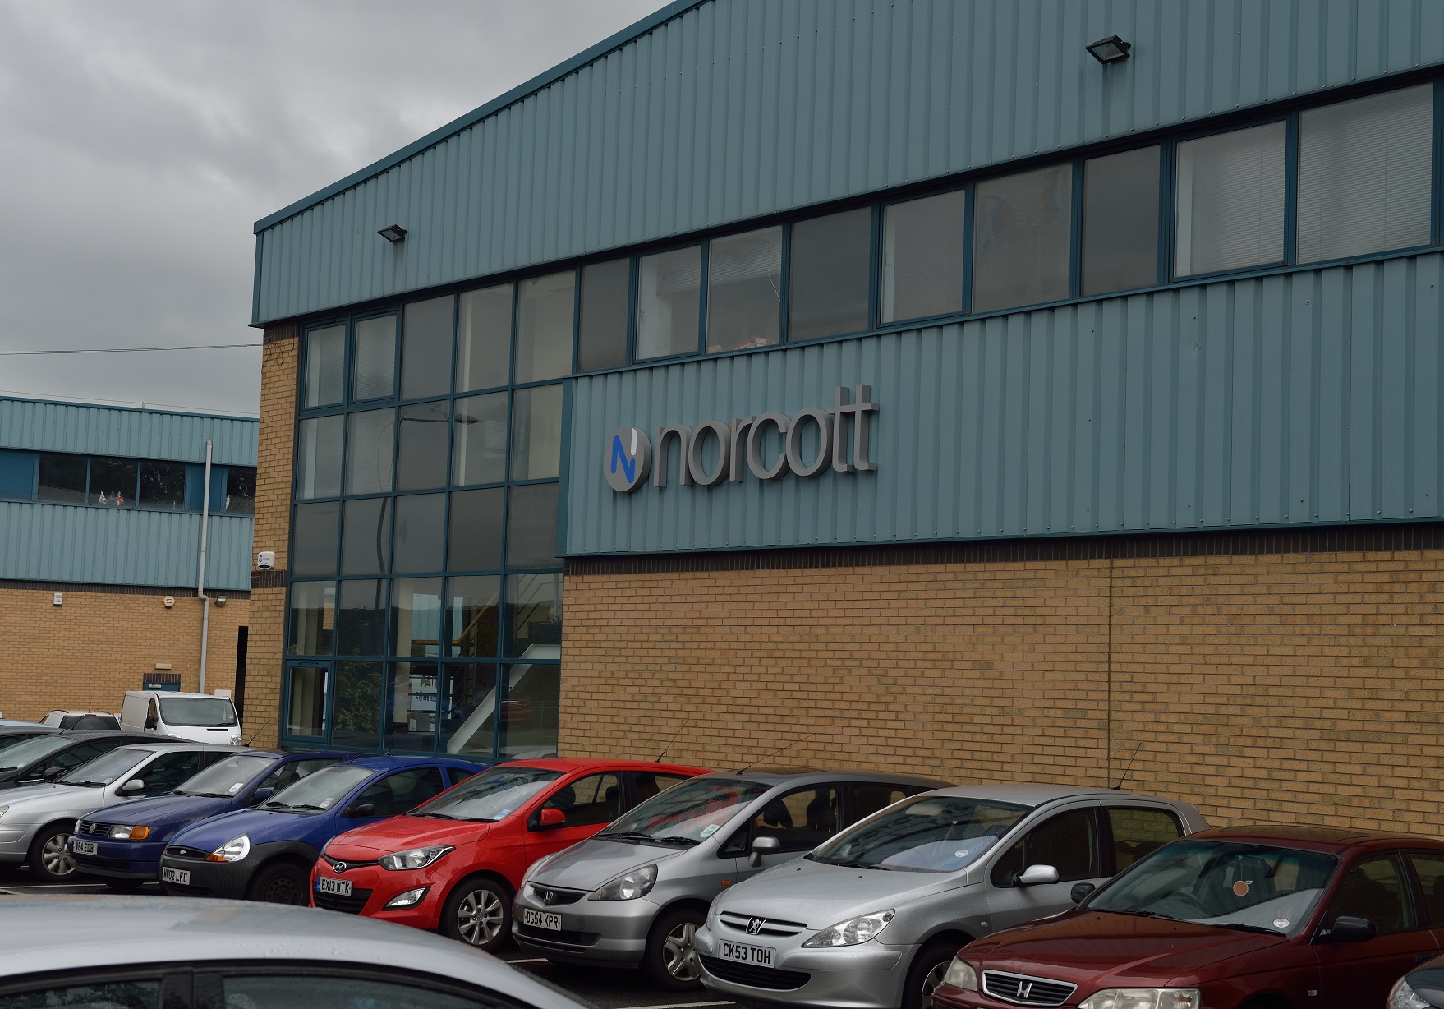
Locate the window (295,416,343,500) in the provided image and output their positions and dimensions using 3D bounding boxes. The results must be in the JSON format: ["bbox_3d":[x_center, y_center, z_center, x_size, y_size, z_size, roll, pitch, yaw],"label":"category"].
[{"bbox_3d":[-5.065,-0.579,27.443,0.090,1.020,1.120,6,-6,-39],"label":"window"}]

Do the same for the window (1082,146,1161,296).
[{"bbox_3d":[3.207,-2.272,17.565,0.090,1.130,0.810,6,-6,-39],"label":"window"}]

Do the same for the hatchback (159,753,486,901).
[{"bbox_3d":[-3.346,3.038,20.290,3.640,1.390,1.680,5,-6,-39],"label":"hatchback"}]

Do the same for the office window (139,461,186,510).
[{"bbox_3d":[-14.209,-0.470,55.400,1.170,1.200,0.100,4,-5,-32],"label":"office window"}]

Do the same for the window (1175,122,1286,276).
[{"bbox_3d":[3.932,-2.359,16.938,0.100,1.043,0.989,6,-6,-40],"label":"window"}]

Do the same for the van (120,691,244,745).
[{"bbox_3d":[-12.417,5.300,50.466,1.930,1.970,4.800,4,-5,-27],"label":"van"}]

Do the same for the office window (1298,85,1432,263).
[{"bbox_3d":[4.611,-2.355,15.852,0.100,1.151,1.091,5,-6,-40],"label":"office window"}]

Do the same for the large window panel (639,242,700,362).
[{"bbox_3d":[-0.537,-2.043,22.118,0.100,1.047,0.965,6,-6,-40],"label":"large window panel"}]

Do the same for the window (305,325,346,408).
[{"bbox_3d":[-5.005,-1.746,27.521,0.090,1.000,0.980,6,-6,-39],"label":"window"}]

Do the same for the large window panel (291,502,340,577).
[{"bbox_3d":[-5.098,0.442,27.351,0.090,0.930,1.140,6,-6,-39],"label":"large window panel"}]

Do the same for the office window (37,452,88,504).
[{"bbox_3d":[-16.313,-0.640,54.029,1.090,1.167,0.100,4,-5,-27],"label":"office window"}]

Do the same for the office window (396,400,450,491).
[{"bbox_3d":[-3.443,-0.664,25.197,0.100,1.000,1.079,5,-6,-40],"label":"office window"}]

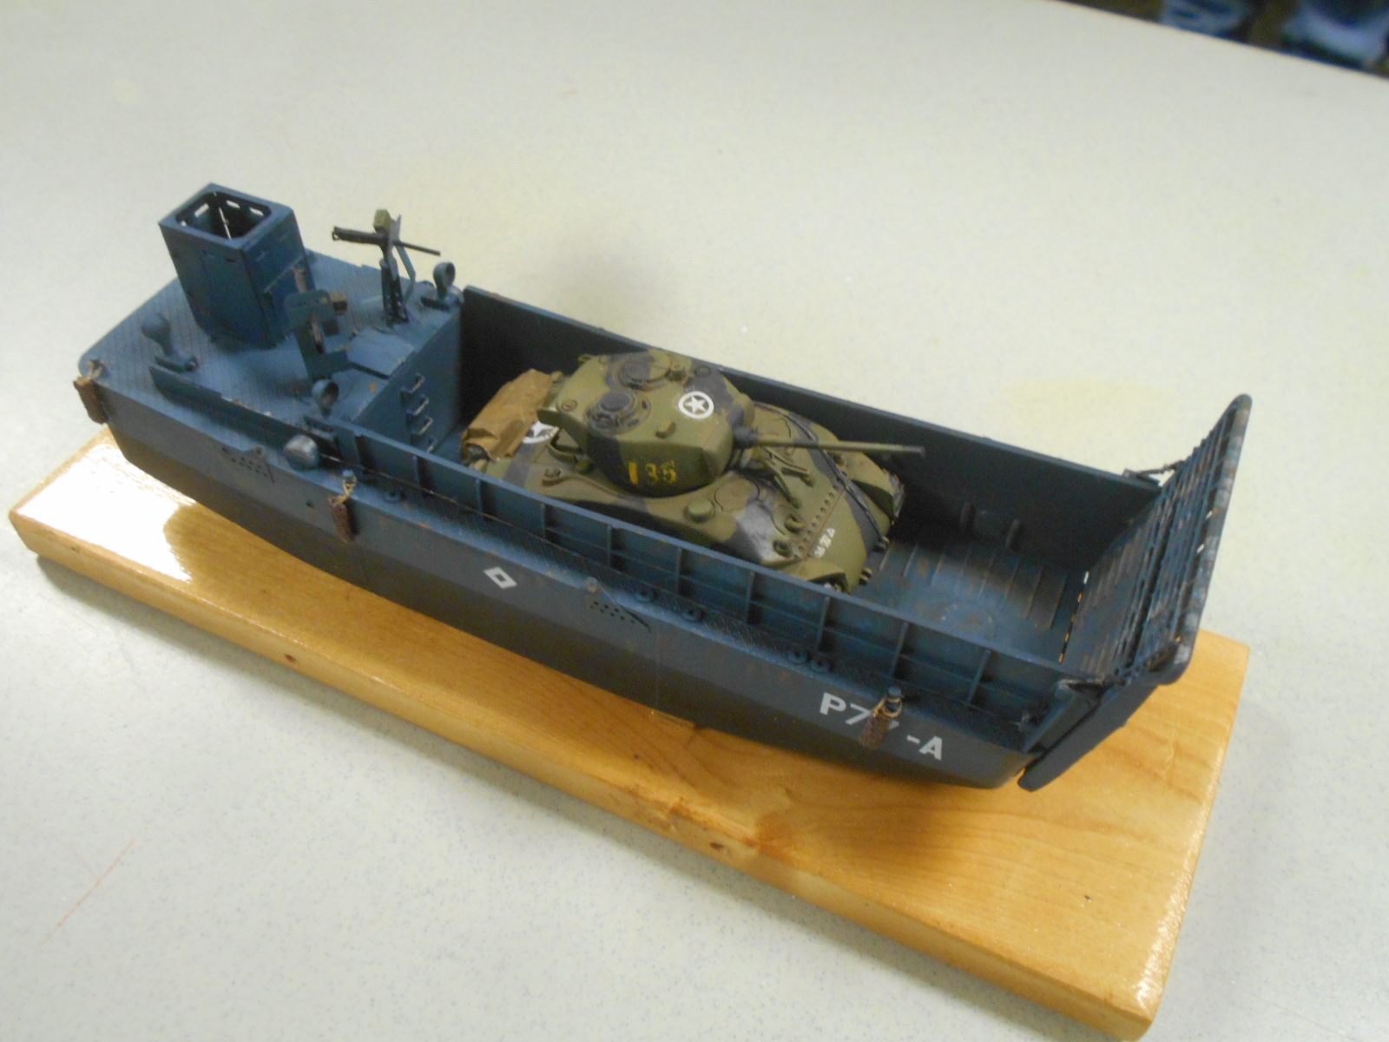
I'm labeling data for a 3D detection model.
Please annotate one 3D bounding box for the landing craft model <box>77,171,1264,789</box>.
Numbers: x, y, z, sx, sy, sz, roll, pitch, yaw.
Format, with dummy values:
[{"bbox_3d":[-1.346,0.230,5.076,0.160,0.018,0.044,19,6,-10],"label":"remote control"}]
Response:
[{"bbox_3d":[-0.019,-0.013,0.212,0.210,0.063,0.060,18,52,17],"label":"landing craft model"}]

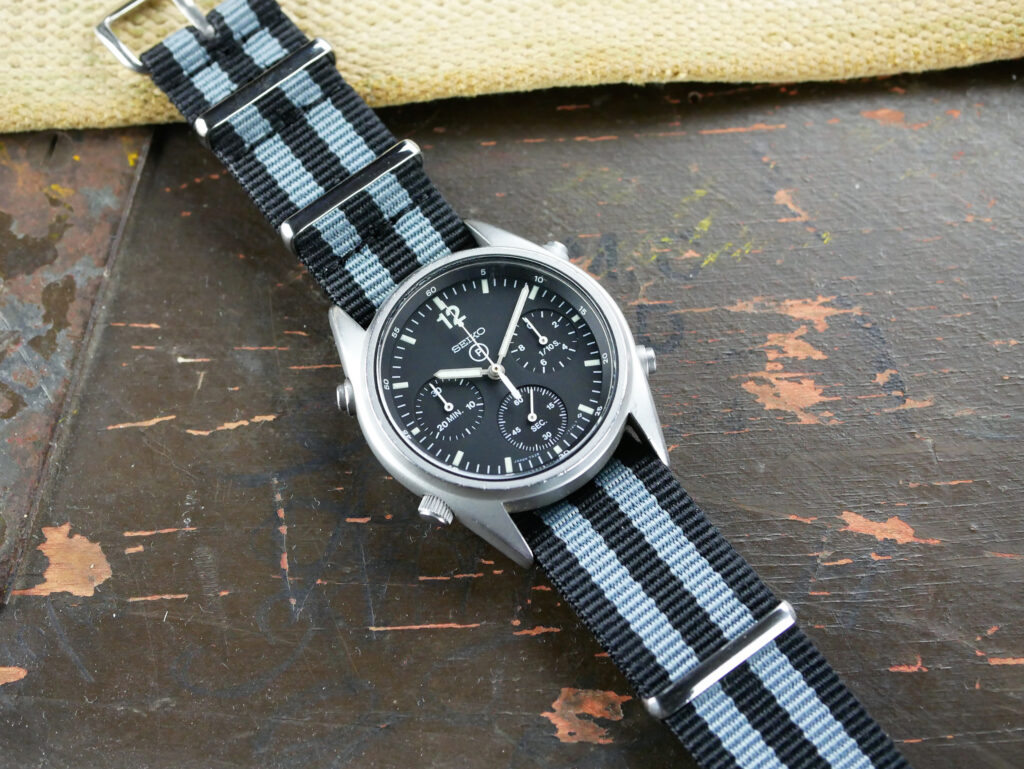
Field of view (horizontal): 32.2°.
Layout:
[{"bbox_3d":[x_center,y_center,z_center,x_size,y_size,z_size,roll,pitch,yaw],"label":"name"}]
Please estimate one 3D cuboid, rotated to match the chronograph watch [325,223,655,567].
[{"bbox_3d":[-0.002,0.000,0.233,0.038,0.011,0.045,-36,73,-12],"label":"chronograph watch"}]

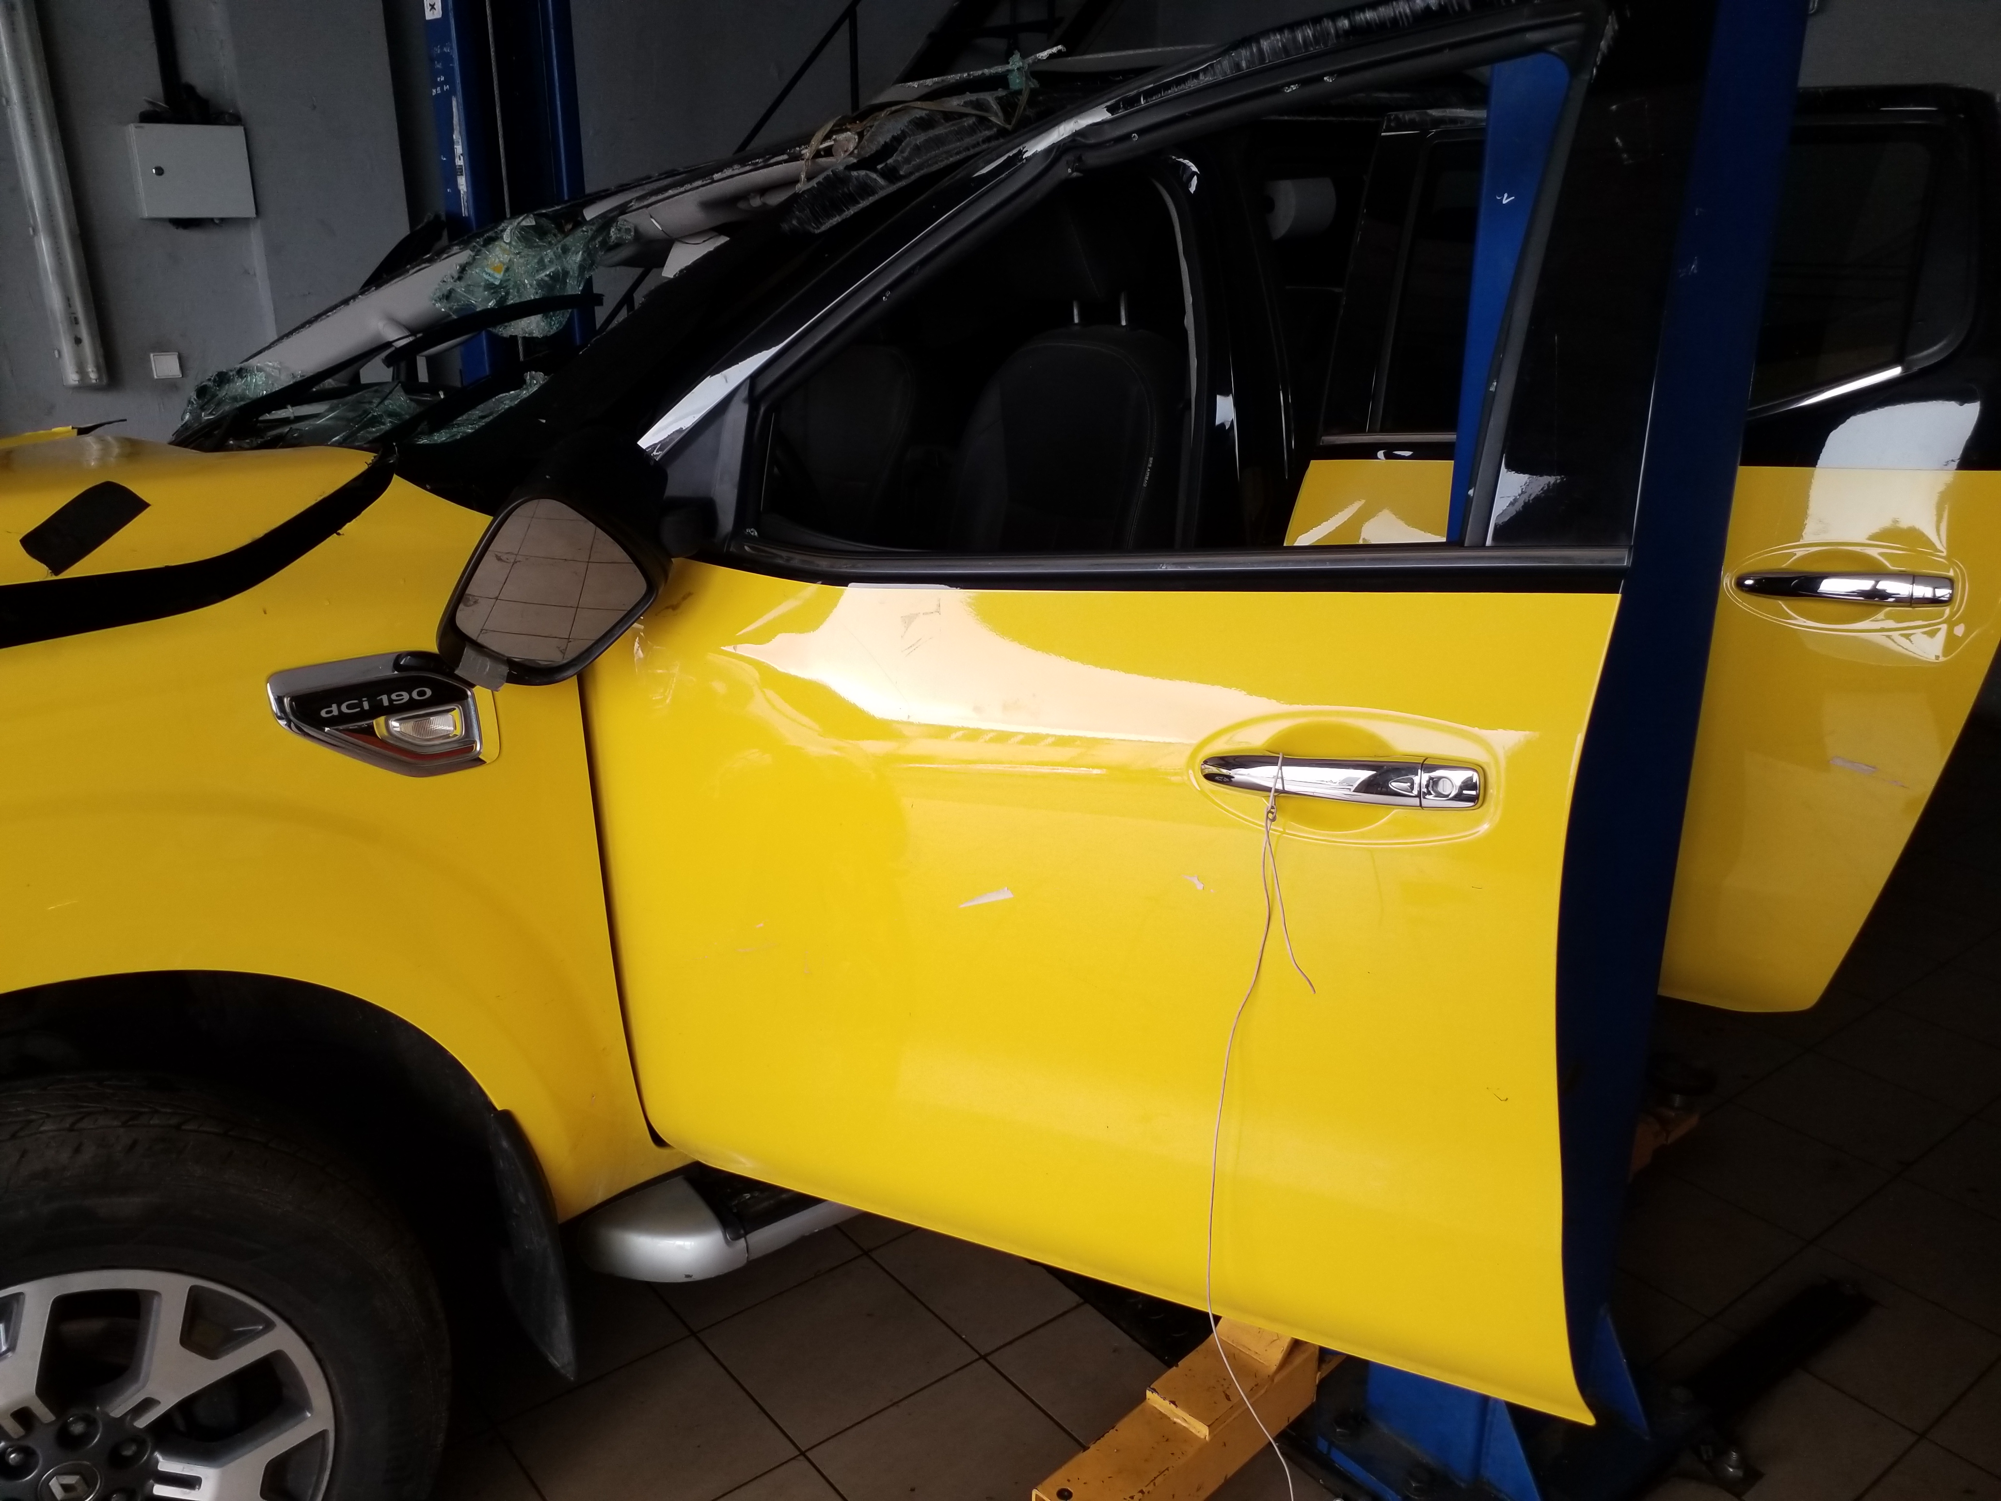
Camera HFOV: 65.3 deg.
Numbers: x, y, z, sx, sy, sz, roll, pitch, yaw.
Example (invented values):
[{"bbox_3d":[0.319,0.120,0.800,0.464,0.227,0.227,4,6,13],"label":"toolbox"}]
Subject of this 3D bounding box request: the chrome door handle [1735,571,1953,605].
[{"bbox_3d":[1.057,-0.205,1.955,0.237,0.037,0.037,6,20,24],"label":"chrome door handle"}]

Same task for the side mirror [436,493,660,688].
[{"bbox_3d":[-0.430,-0.178,1.500,0.175,0.190,0.120,25,25,-28],"label":"side mirror"}]

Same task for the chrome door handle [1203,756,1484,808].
[{"bbox_3d":[0.289,0.026,1.335,0.236,0.037,0.037,4,19,27],"label":"chrome door handle"}]

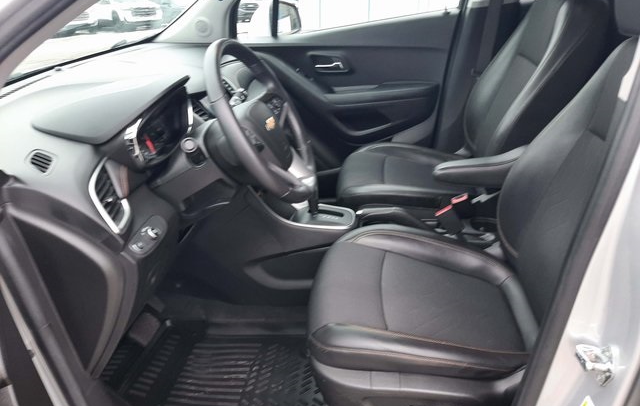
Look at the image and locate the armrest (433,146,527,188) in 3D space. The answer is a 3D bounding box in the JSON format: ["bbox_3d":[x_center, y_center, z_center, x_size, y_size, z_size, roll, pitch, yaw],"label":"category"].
[{"bbox_3d":[0.434,-0.105,1.256,0.270,0.090,0.080,3,25,9],"label":"armrest"}]

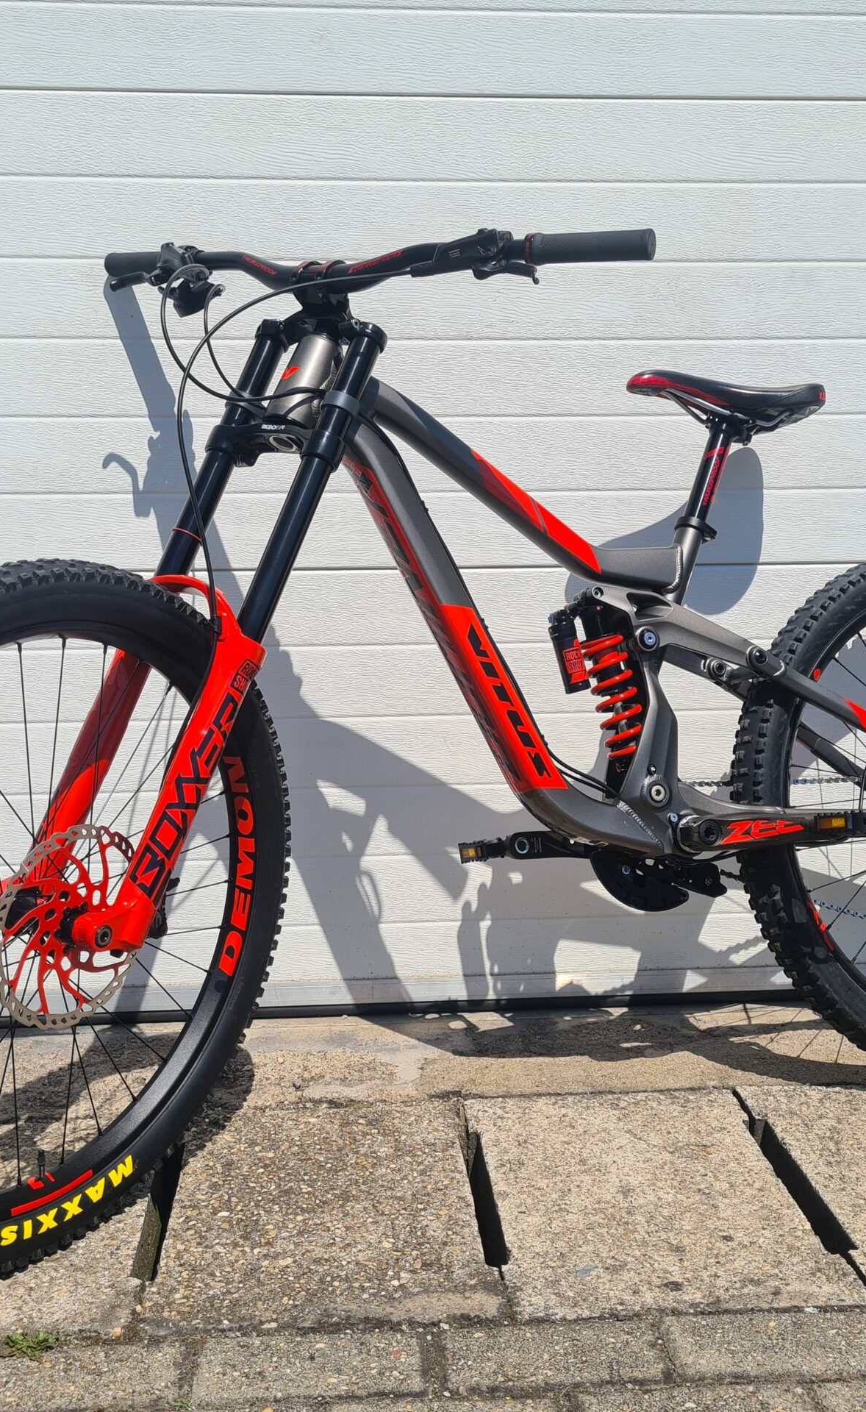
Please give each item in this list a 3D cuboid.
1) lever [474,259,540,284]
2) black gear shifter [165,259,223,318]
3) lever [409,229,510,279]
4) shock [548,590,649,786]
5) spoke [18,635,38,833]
[{"bbox_3d":[0.076,-0.446,1.448,0.066,0.022,0.027,10,13,33],"label":"lever"},{"bbox_3d":[-0.292,-0.506,1.722,0.064,0.060,0.052,10,13,34],"label":"black gear shifter"},{"bbox_3d":[0.029,-0.481,1.502,0.100,0.045,0.047,10,13,33],"label":"lever"},{"bbox_3d":[0.198,-0.017,1.694,0.096,0.252,0.062,-10,-4,-23],"label":"shock"},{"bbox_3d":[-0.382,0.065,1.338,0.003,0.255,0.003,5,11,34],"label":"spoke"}]

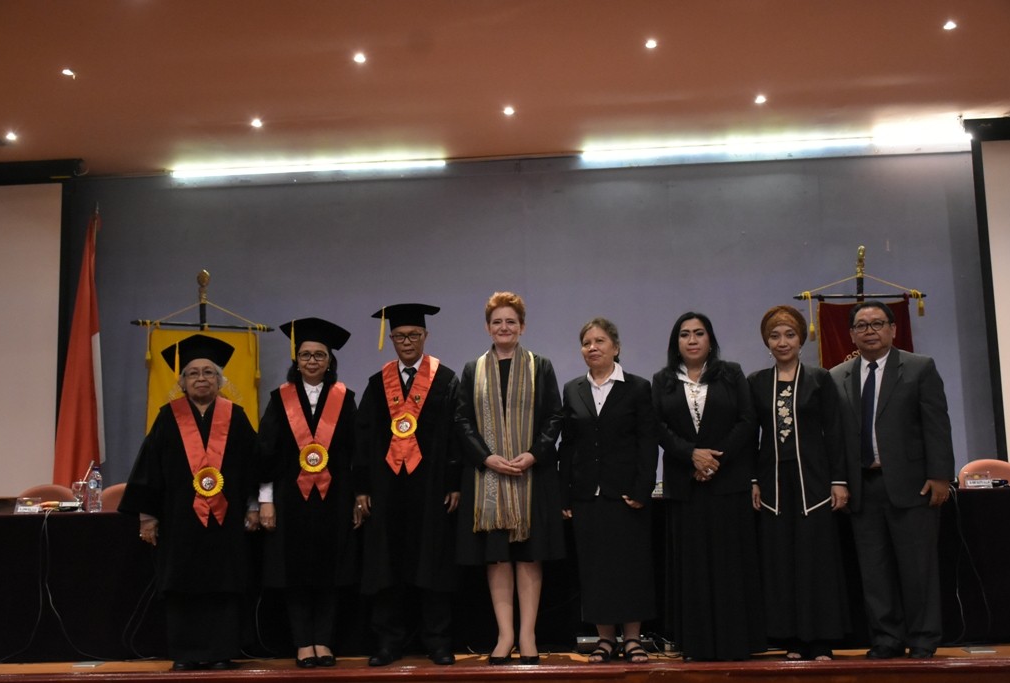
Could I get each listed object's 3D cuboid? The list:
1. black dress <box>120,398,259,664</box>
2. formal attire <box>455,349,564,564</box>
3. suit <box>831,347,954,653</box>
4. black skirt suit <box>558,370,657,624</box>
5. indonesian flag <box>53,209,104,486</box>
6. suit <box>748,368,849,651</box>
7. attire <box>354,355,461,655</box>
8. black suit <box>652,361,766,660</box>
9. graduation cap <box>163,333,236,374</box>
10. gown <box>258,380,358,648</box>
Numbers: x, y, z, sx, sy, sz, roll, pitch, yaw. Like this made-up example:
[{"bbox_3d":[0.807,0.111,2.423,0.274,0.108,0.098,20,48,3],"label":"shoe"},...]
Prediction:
[{"bbox_3d":[-1.530,0.901,4.963,0.670,1.250,0.360,-1,-7,-2],"label":"black dress"},{"bbox_3d":[0.022,0.557,4.964,0.520,1.040,0.340,-2,-7,0],"label":"formal attire"},{"bbox_3d":[1.829,0.746,4.834,0.550,1.429,0.360,-6,-8,32],"label":"suit"},{"bbox_3d":[0.495,0.753,4.946,0.470,1.214,0.330,-3,-7,15],"label":"black skirt suit"},{"bbox_3d":[-2.845,0.083,6.846,0.340,1.930,0.250,0,-7,-12],"label":"indonesian flag"},{"bbox_3d":[1.389,0.771,4.845,0.490,1.309,0.360,-4,-7,20],"label":"suit"},{"bbox_3d":[-0.472,0.776,4.949,0.540,1.395,0.330,-2,-7,2],"label":"attire"},{"bbox_3d":[0.964,0.801,4.854,0.540,1.393,0.420,-3,-7,15],"label":"black suit"},{"bbox_3d":[-1.500,0.064,5.030,0.335,0.140,0.300,1,-29,-1],"label":"graduation cap"},{"bbox_3d":[-0.957,0.824,4.959,0.500,1.293,0.320,-1,-7,0],"label":"gown"}]

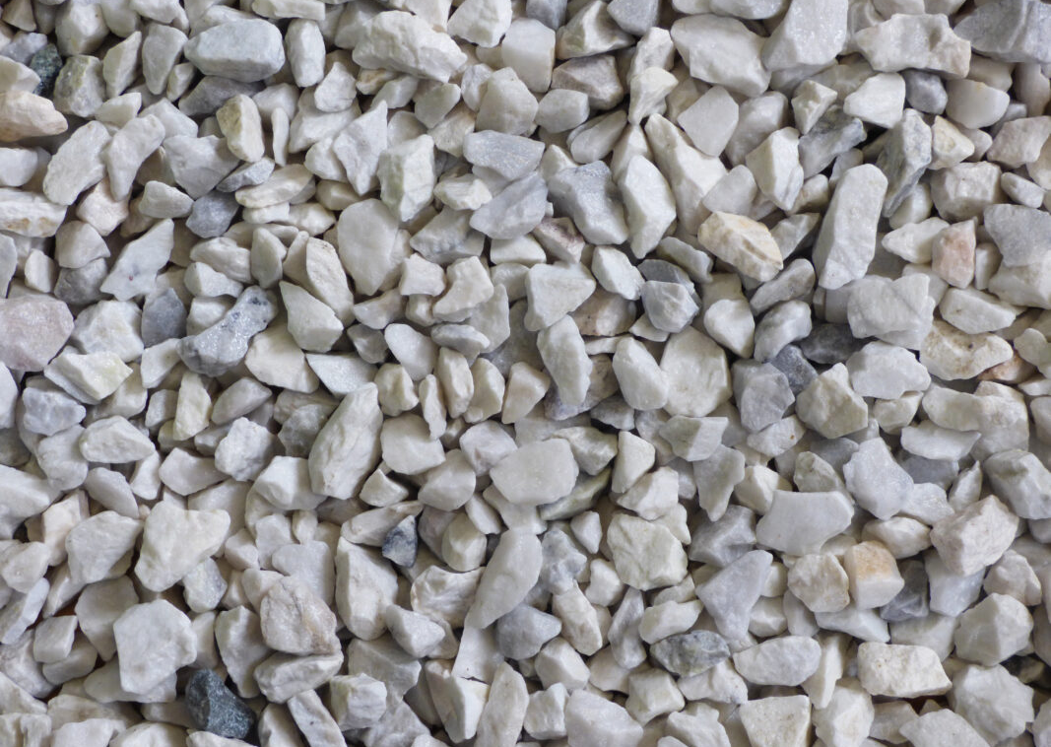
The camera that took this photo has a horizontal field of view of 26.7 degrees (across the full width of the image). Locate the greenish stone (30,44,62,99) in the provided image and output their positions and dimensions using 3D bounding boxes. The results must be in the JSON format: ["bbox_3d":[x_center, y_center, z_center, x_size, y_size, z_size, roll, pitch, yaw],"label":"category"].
[{"bbox_3d":[-0.120,-0.075,0.551,0.009,0.009,0.015,11,80,2],"label":"greenish stone"}]

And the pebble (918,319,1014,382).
[{"bbox_3d":[0.106,-0.005,0.535,0.021,0.011,0.015,22,81,4],"label":"pebble"}]

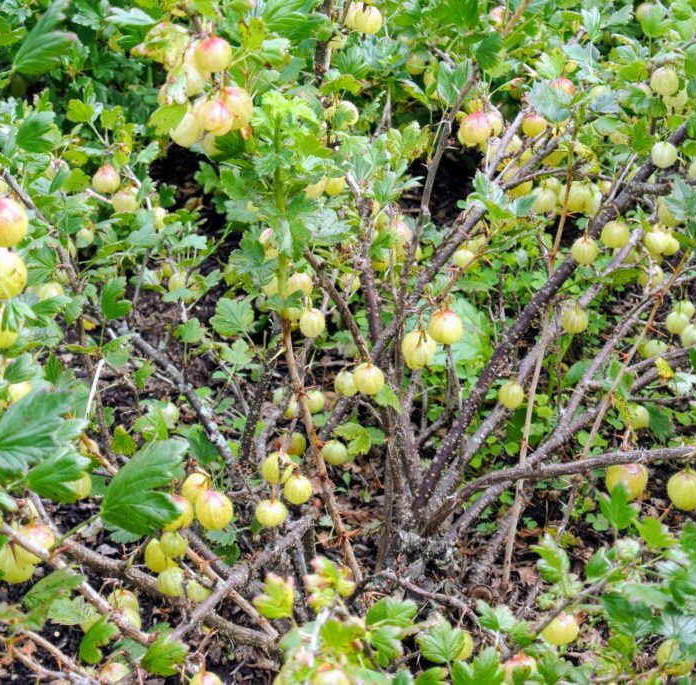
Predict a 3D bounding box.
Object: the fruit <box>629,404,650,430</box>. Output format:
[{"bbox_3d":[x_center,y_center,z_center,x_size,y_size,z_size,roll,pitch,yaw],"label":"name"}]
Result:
[{"bbox_3d":[0.204,0.053,1.620,0.017,0.018,0.017,0,25,0],"label":"fruit"}]

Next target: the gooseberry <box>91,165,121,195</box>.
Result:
[{"bbox_3d":[-0.170,-0.115,1.620,0.020,0.020,0.020,0,25,0],"label":"gooseberry"}]

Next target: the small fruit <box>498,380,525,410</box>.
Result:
[{"bbox_3d":[0.106,0.034,1.500,0.016,0.018,0.016,0,24,0],"label":"small fruit"}]

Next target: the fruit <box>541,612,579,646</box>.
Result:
[{"bbox_3d":[0.112,0.151,1.220,0.020,0.020,0.020,0,24,0],"label":"fruit"}]

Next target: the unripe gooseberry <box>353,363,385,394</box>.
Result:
[{"bbox_3d":[0.013,0.023,1.470,0.020,0.020,0.020,0,25,0],"label":"unripe gooseberry"}]

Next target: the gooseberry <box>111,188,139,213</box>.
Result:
[{"bbox_3d":[-0.157,-0.100,1.620,0.020,0.019,0.020,0,28,0],"label":"gooseberry"}]

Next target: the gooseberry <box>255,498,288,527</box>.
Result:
[{"bbox_3d":[-0.050,0.111,1.500,0.020,0.018,0.020,0,28,0],"label":"gooseberry"}]

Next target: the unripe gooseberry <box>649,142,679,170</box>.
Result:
[{"bbox_3d":[0.208,-0.124,1.520,0.018,0.018,0.018,0,24,0],"label":"unripe gooseberry"}]

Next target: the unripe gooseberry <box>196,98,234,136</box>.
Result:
[{"bbox_3d":[-0.080,-0.140,1.420,0.020,0.022,0.020,0,28,0],"label":"unripe gooseberry"}]

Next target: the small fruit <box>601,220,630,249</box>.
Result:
[{"bbox_3d":[0.191,-0.077,1.650,0.021,0.020,0.021,0,28,0],"label":"small fruit"}]

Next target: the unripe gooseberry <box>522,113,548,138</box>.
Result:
[{"bbox_3d":[0.137,-0.158,1.680,0.019,0.019,0.019,0,28,0],"label":"unripe gooseberry"}]

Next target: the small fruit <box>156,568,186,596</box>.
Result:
[{"bbox_3d":[-0.112,0.151,1.460,0.018,0.019,0.018,0,28,0],"label":"small fruit"}]

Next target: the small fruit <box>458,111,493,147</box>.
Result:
[{"bbox_3d":[0.087,-0.147,1.580,0.023,0.024,0.023,0,28,0],"label":"small fruit"}]

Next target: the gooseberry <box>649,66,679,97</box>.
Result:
[{"bbox_3d":[0.201,-0.166,1.470,0.018,0.018,0.018,0,24,0],"label":"gooseberry"}]

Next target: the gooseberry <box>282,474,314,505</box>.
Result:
[{"bbox_3d":[-0.030,0.089,1.400,0.017,0.018,0.017,0,24,0],"label":"gooseberry"}]

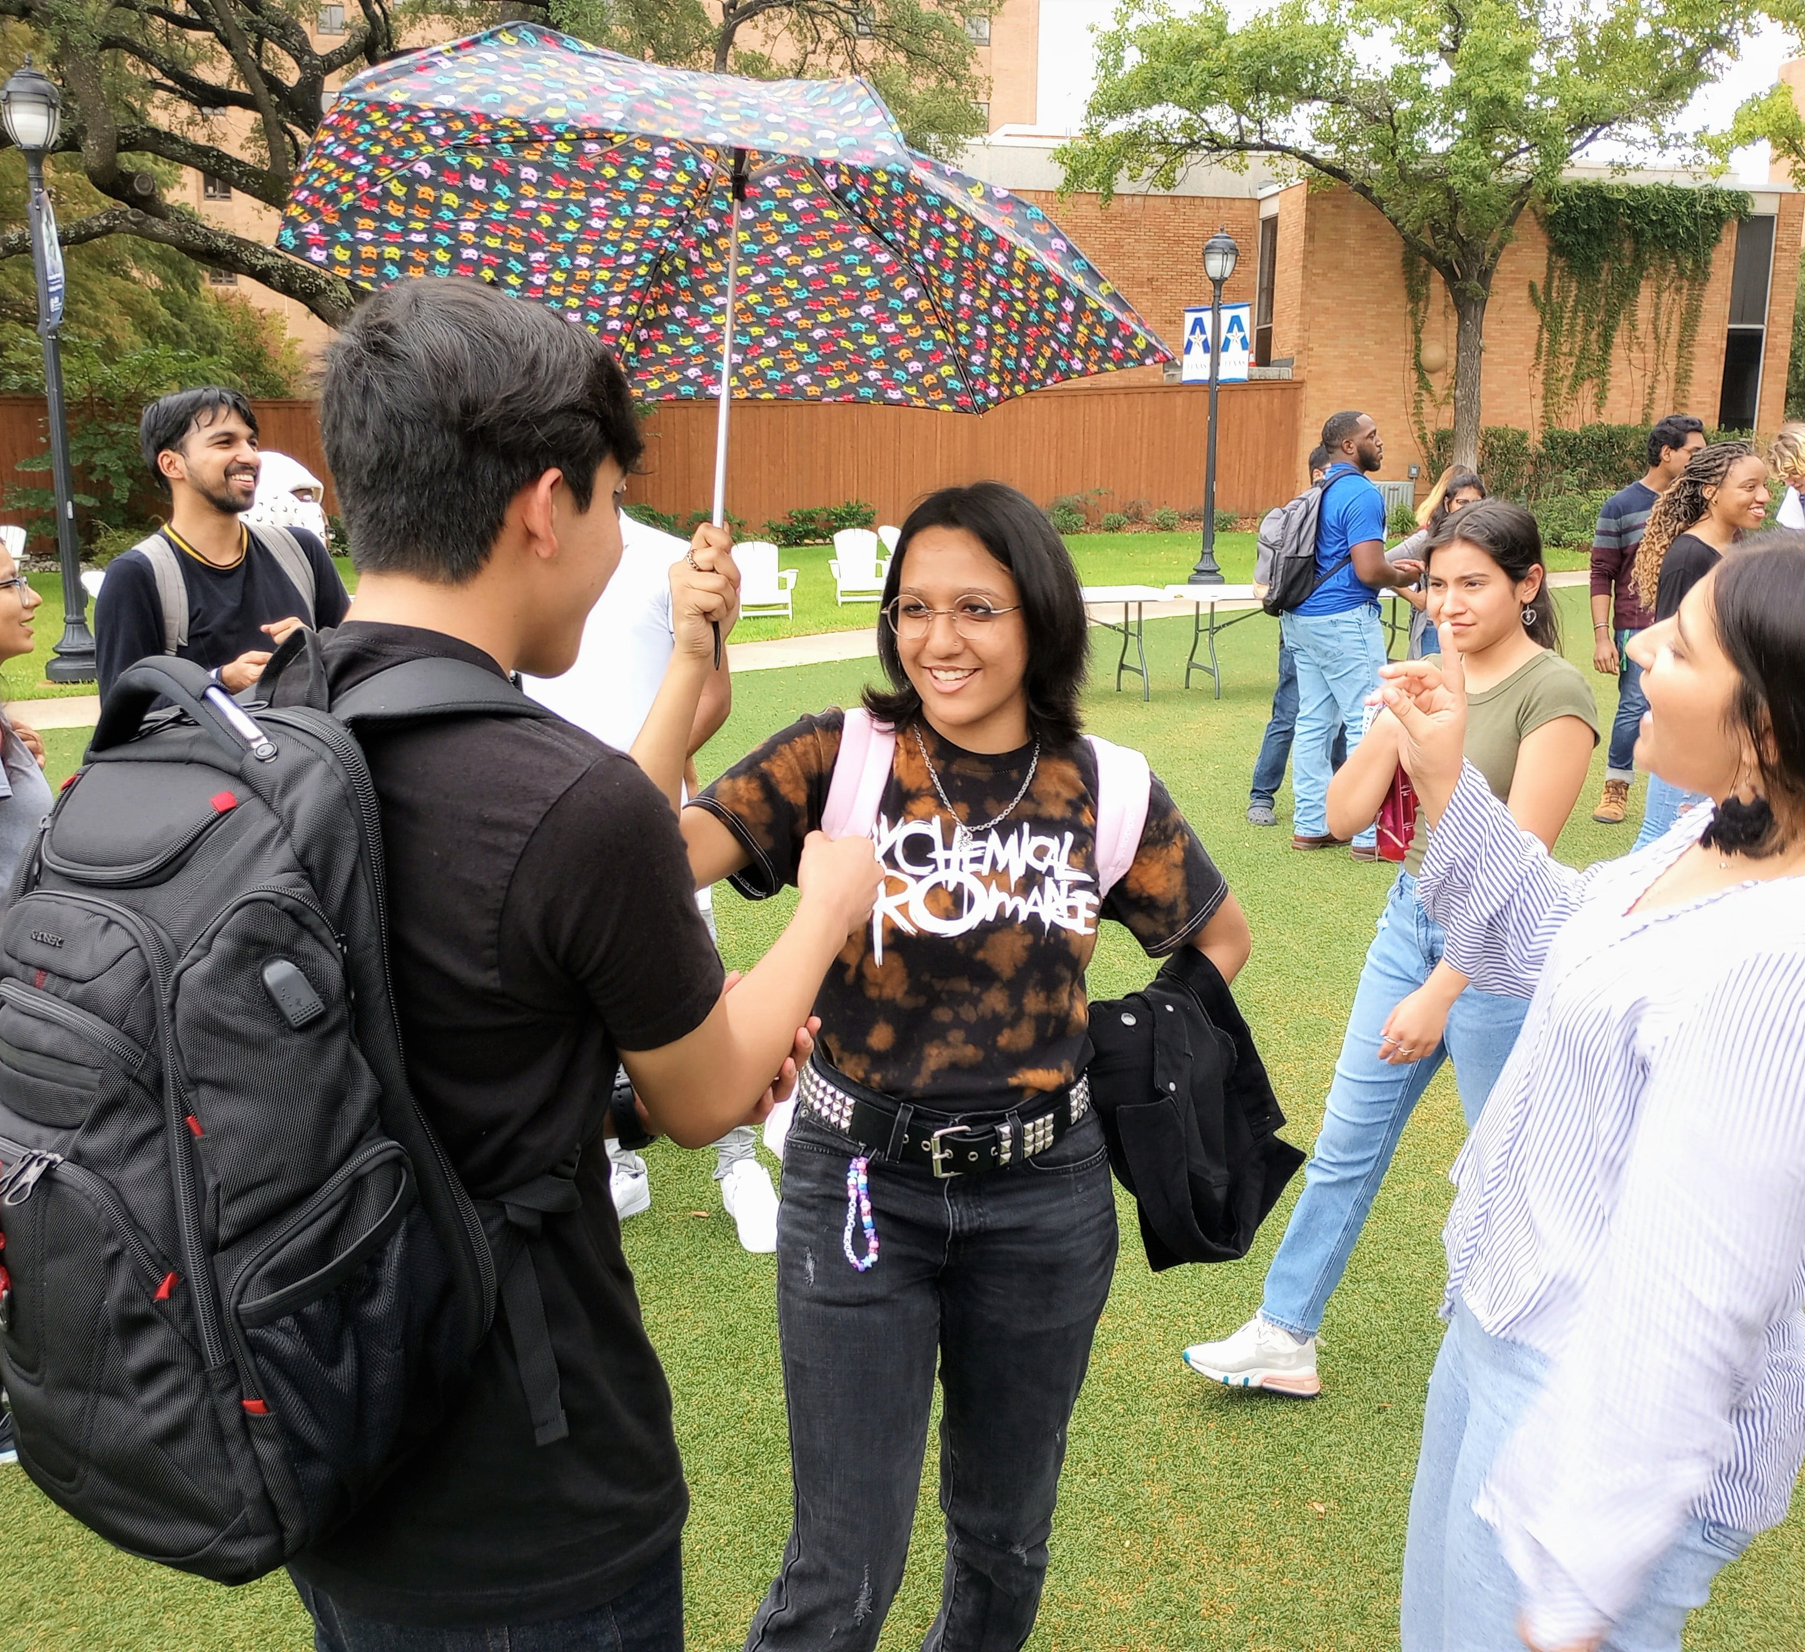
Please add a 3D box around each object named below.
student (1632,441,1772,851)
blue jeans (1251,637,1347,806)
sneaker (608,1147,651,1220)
[{"bbox_3d":[2.468,-0.355,5.610,0.450,1.680,0.460,3,11,18],"label":"student"},{"bbox_3d":[1.805,-0.540,8.050,0.380,1.000,0.440,9,14,40],"label":"blue jeans"},{"bbox_3d":[-0.678,0.810,3.862,0.105,0.115,0.285,7,13,30],"label":"sneaker"}]

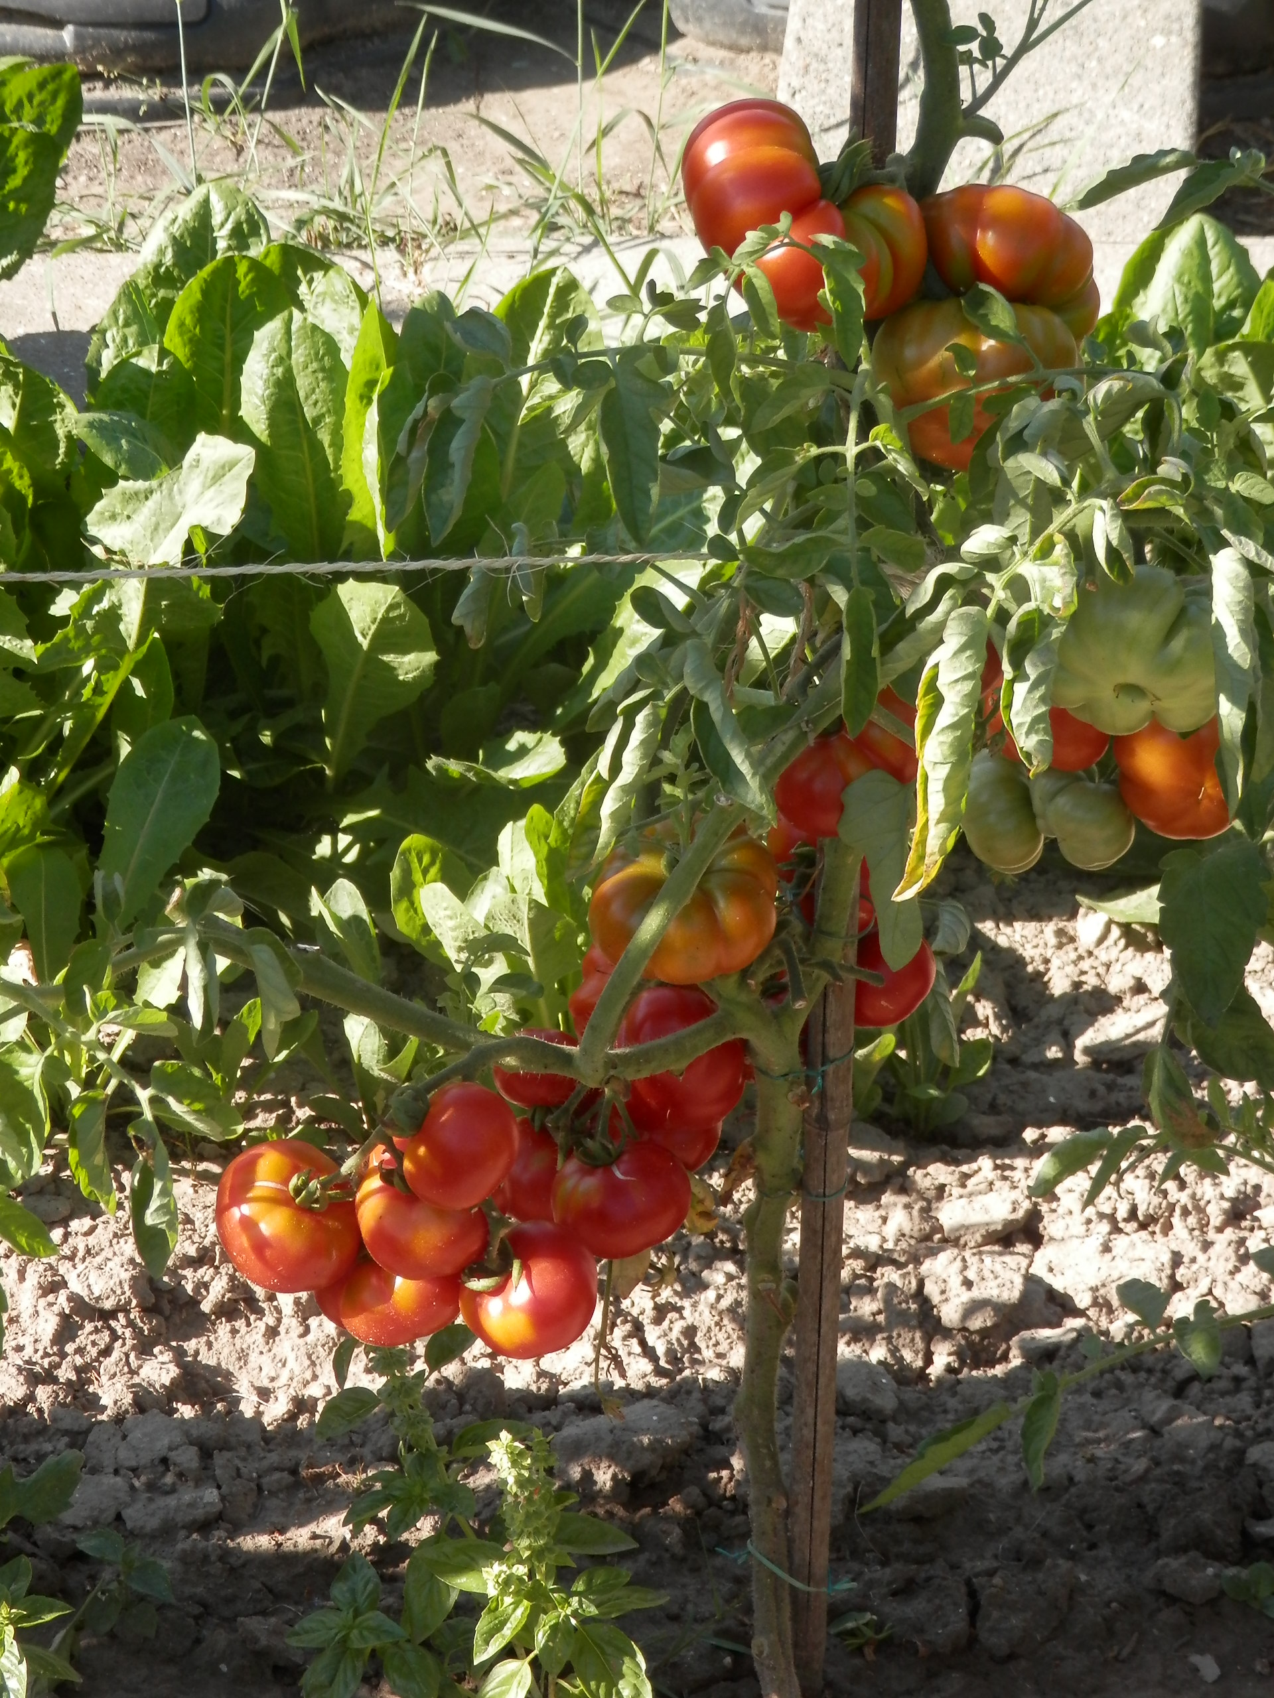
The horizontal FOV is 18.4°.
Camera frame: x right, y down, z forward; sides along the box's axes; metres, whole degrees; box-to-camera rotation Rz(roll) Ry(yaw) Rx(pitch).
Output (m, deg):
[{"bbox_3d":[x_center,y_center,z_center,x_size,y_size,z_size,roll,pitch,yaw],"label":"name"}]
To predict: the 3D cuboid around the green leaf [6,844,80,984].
[{"bbox_3d":[-0.340,0.037,2.250,0.043,0.075,0.040,0,34,0],"label":"green leaf"}]

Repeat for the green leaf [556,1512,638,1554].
[{"bbox_3d":[-0.019,0.326,1.870,0.042,0.013,0.018,0,34,0],"label":"green leaf"}]

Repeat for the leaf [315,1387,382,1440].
[{"bbox_3d":[-0.138,0.270,1.880,0.032,0.018,0.022,0,34,0],"label":"leaf"}]

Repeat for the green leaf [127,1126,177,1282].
[{"bbox_3d":[-0.226,0.165,1.830,0.024,0.070,0.025,0,34,0],"label":"green leaf"}]

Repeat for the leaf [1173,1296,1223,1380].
[{"bbox_3d":[0.284,0.249,1.986,0.021,0.038,0.014,-12,0,-4],"label":"leaf"}]

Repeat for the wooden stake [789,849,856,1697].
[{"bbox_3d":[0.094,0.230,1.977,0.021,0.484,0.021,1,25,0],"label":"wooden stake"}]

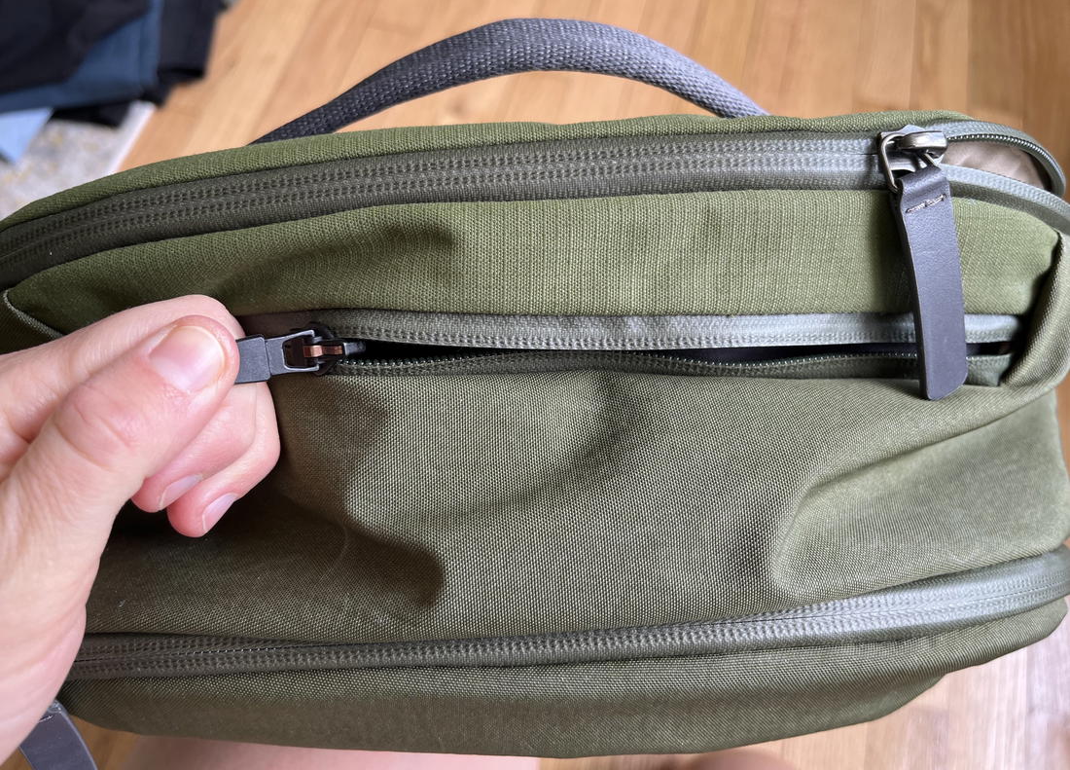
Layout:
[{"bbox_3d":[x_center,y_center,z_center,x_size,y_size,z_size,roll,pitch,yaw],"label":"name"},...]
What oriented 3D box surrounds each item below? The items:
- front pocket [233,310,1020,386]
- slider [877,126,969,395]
[{"bbox_3d":[0.028,-0.008,0.182,0.183,0.020,0.019,-1,96,-9],"label":"front pocket"},{"bbox_3d":[0.092,-0.028,0.189,0.017,0.013,0.064,-8,92,-5],"label":"slider"}]

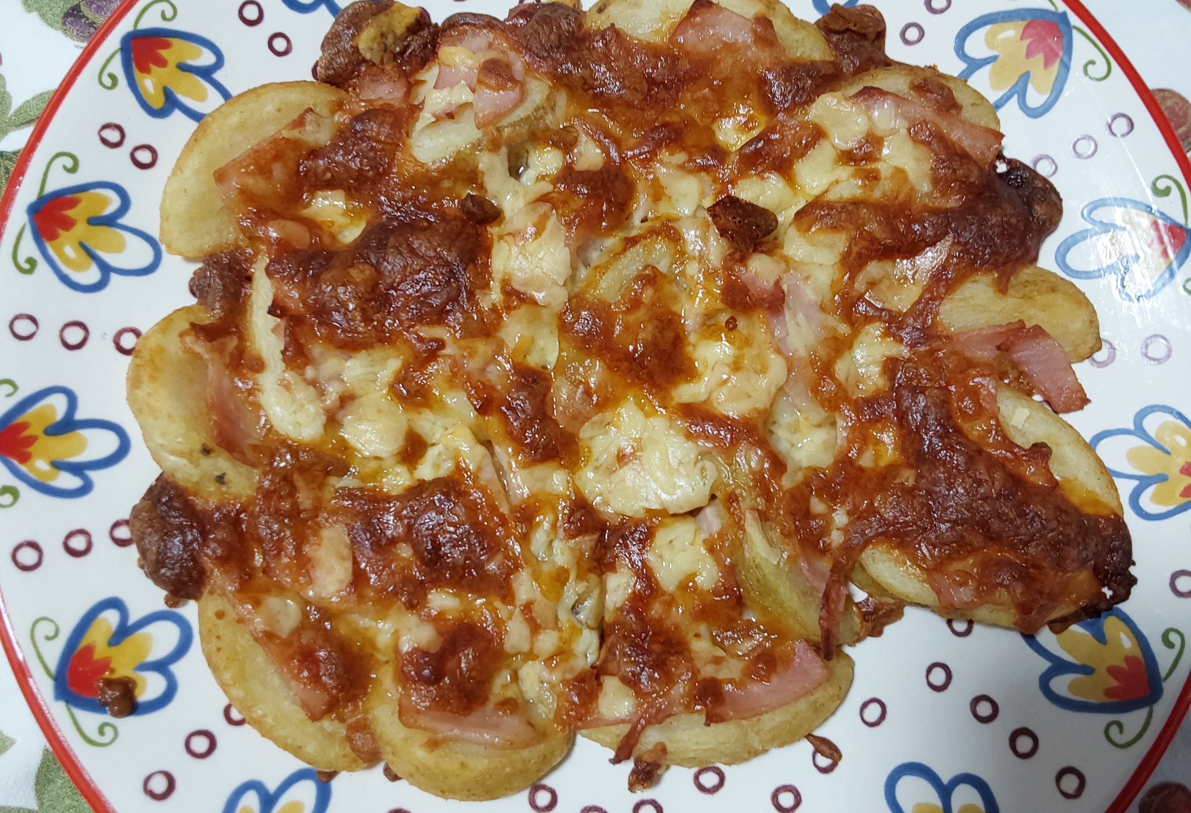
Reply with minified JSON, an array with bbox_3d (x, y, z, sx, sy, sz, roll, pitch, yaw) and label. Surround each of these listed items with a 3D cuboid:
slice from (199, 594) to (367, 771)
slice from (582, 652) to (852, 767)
[{"bbox_3d":[-0.063,0.057,0.198,0.049,0.015,0.017,44,81,7],"label":"slice"},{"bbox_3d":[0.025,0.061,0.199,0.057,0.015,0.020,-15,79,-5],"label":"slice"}]

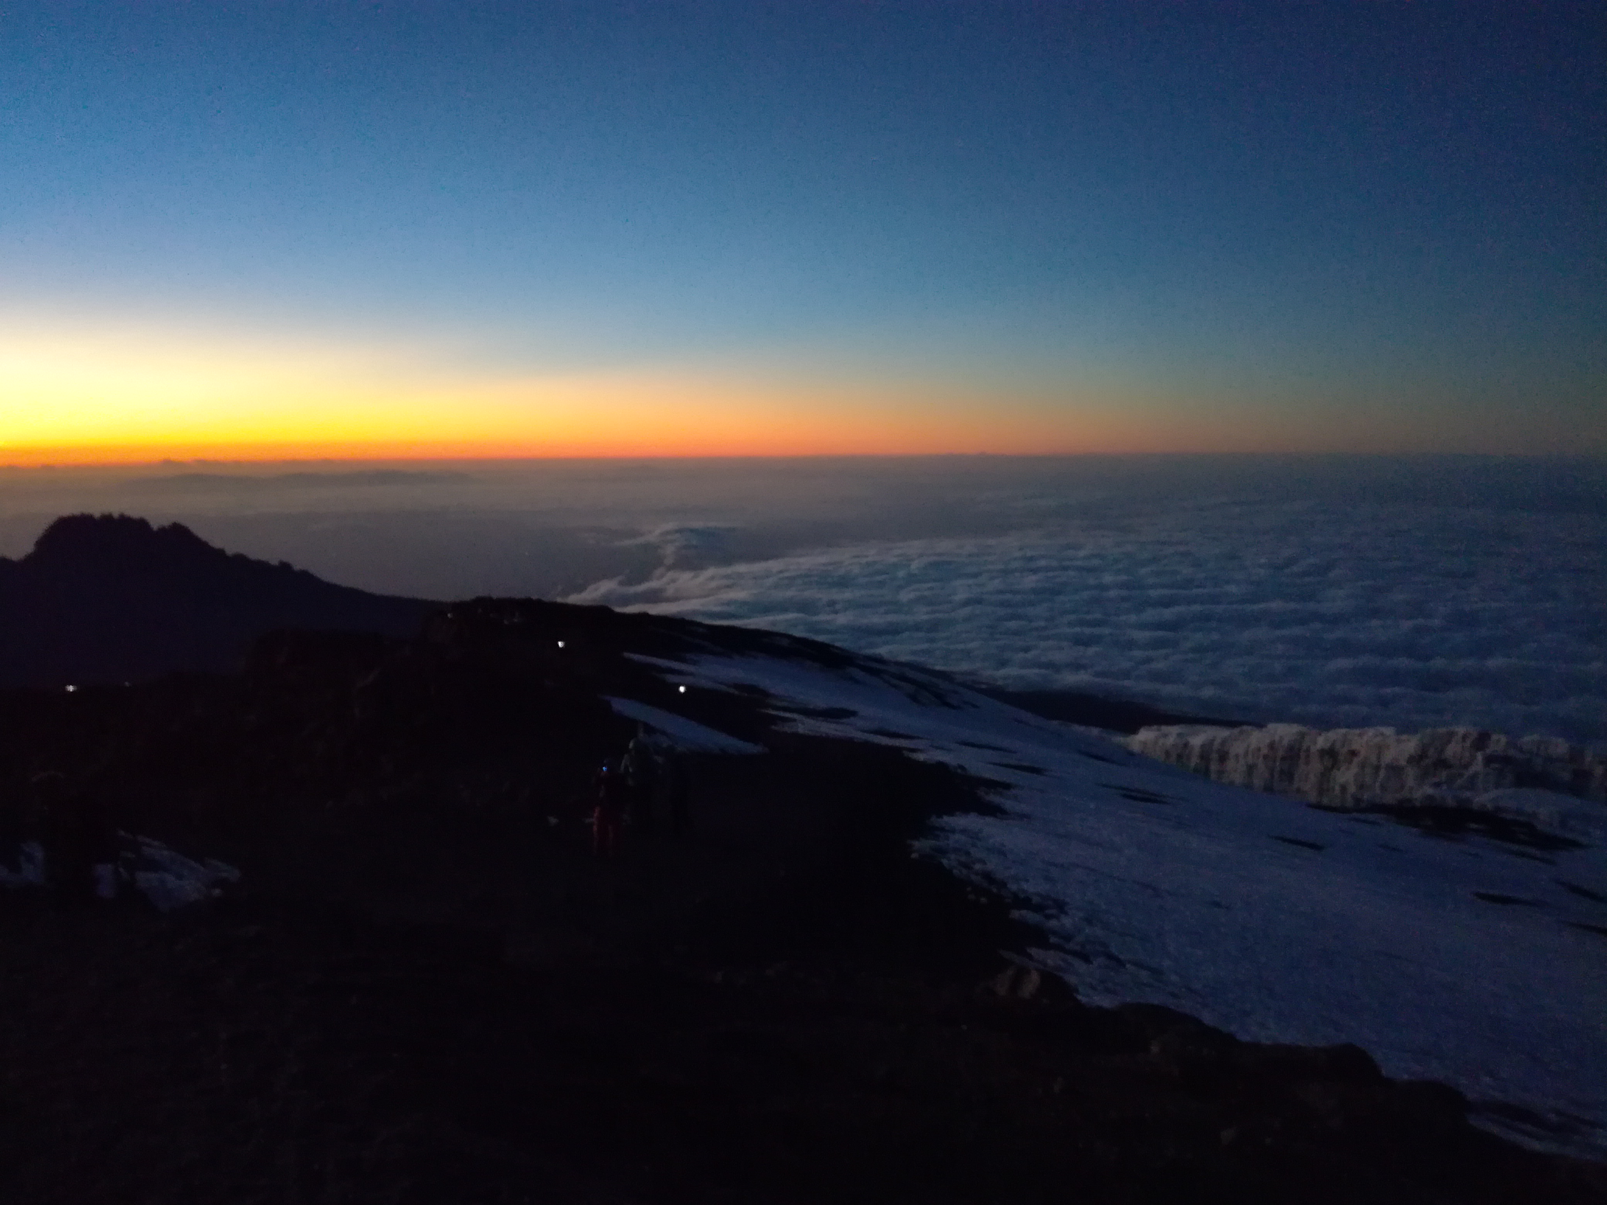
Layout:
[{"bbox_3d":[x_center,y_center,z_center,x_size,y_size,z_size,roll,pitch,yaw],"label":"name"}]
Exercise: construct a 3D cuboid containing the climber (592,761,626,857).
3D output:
[{"bbox_3d":[-3.395,3.581,21.704,0.600,1.760,0.450,0,9,3],"label":"climber"}]

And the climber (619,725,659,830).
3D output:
[{"bbox_3d":[-2.921,3.264,22.514,0.620,1.820,0.480,1,9,7],"label":"climber"}]

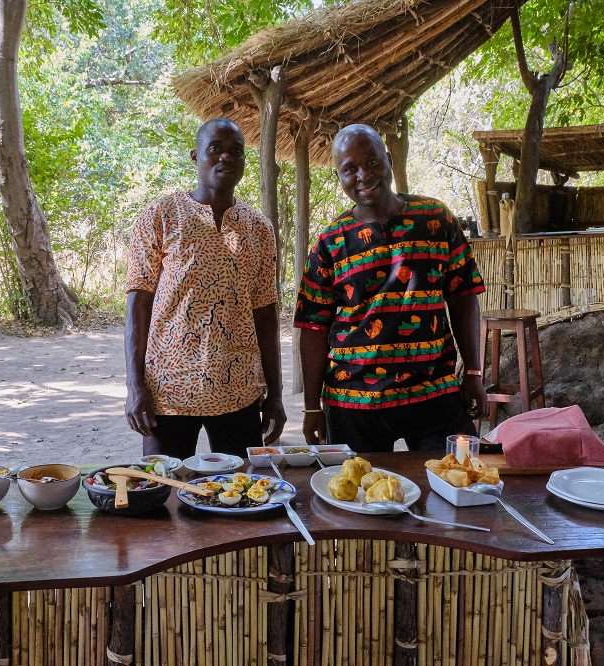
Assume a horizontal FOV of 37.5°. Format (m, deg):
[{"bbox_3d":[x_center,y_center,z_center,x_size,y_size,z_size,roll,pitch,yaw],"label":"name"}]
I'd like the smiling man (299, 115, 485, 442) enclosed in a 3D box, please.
[{"bbox_3d":[0.265,0.240,2.699,0.563,1.700,0.360,1,9,5],"label":"smiling man"}]

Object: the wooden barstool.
[{"bbox_3d":[1.264,0.279,5.423,0.385,0.790,0.385,2,9,12],"label":"wooden barstool"}]

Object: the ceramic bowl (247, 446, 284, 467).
[{"bbox_3d":[-0.089,0.305,2.200,0.086,0.037,0.082,-1,9,-5],"label":"ceramic bowl"}]

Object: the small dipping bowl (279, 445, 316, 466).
[{"bbox_3d":[-0.005,0.304,2.208,0.086,0.037,0.082,-1,9,-5],"label":"small dipping bowl"}]

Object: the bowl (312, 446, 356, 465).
[{"bbox_3d":[0.078,0.302,2.217,0.086,0.037,0.082,-1,9,-5],"label":"bowl"}]

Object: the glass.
[{"bbox_3d":[0.385,0.295,2.124,0.081,0.080,0.081,0,9,0],"label":"glass"}]

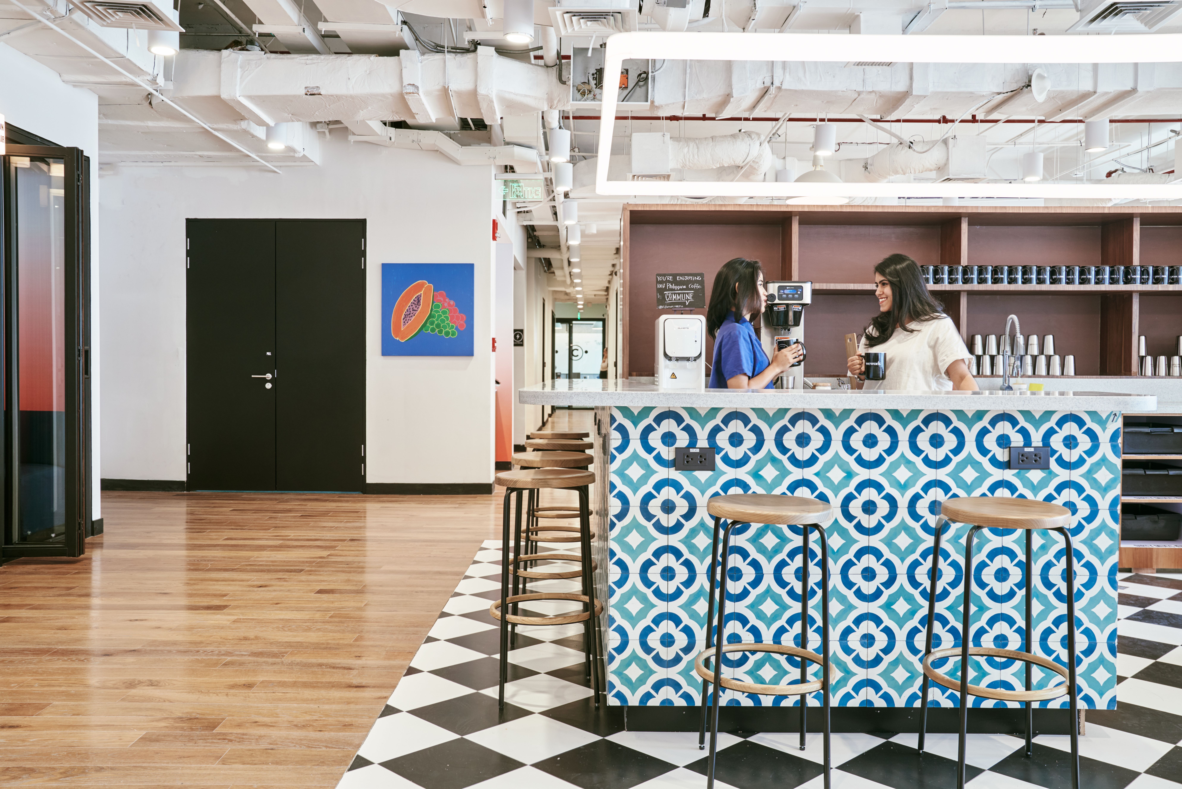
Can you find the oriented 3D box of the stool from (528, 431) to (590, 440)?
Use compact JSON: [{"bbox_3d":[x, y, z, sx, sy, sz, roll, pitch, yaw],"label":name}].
[{"bbox_3d":[-0.177,0.585,5.766,0.370,0.740,0.370,1,1,0],"label":"stool"}]

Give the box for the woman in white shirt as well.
[{"bbox_3d":[1.313,0.213,4.206,0.480,1.585,0.380,2,2,40],"label":"woman in white shirt"}]

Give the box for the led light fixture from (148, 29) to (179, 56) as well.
[{"bbox_3d":[-2.048,-1.740,4.881,0.142,0.198,0.142,0,1,0],"label":"led light fixture"}]

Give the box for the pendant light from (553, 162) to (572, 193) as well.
[{"bbox_3d":[-0.222,-1.817,8.527,0.142,0.198,0.142,0,1,0],"label":"pendant light"}]

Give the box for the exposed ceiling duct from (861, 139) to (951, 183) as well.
[{"bbox_3d":[2.683,-1.945,8.557,0.680,0.290,0.520,0,1,0],"label":"exposed ceiling duct"}]

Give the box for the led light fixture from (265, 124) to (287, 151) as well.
[{"bbox_3d":[-2.148,-1.794,6.955,0.142,0.198,0.142,0,1,0],"label":"led light fixture"}]

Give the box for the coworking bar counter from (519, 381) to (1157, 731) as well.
[{"bbox_3d":[0.694,0.487,4.265,1.810,1.060,2.900,0,1,0],"label":"coworking bar counter"}]

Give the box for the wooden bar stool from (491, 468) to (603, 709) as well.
[{"bbox_3d":[-0.148,0.641,3.421,0.380,0.740,0.380,1,1,0],"label":"wooden bar stool"}]

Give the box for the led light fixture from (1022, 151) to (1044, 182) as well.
[{"bbox_3d":[3.393,-1.746,7.810,0.155,0.235,0.155,1,1,0],"label":"led light fixture"}]

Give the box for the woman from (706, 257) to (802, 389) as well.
[{"bbox_3d":[0.650,0.221,4.156,0.380,1.560,0.430,0,1,-5],"label":"woman"}]

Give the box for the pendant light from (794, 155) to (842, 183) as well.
[{"bbox_3d":[1.864,-1.786,8.359,0.520,0.400,0.520,1,1,0],"label":"pendant light"}]

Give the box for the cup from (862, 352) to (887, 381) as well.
[{"bbox_3d":[1.132,-0.111,4.100,0.112,0.107,0.083,0,1,0],"label":"cup"}]

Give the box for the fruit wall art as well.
[{"bbox_3d":[-1.442,-0.742,8.982,0.802,0.802,0.040,0,1,0],"label":"fruit wall art"}]

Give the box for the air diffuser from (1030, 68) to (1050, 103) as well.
[{"bbox_3d":[2.585,-1.778,5.858,0.200,0.200,0.100,-1,2,-41],"label":"air diffuser"}]

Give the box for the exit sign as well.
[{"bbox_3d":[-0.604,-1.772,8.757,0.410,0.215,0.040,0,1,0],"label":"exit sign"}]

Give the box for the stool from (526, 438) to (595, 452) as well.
[{"bbox_3d":[-0.162,0.608,5.147,0.390,0.760,0.390,0,1,0],"label":"stool"}]

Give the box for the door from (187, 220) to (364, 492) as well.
[{"bbox_3d":[-2.736,-0.331,8.865,1.564,2.378,0.090,1,1,0],"label":"door"}]

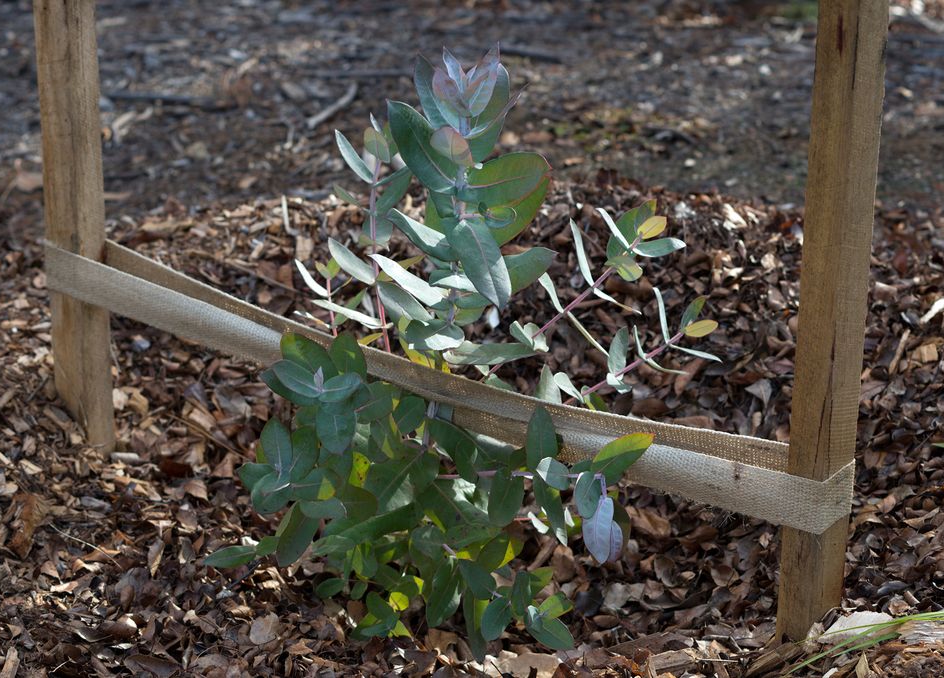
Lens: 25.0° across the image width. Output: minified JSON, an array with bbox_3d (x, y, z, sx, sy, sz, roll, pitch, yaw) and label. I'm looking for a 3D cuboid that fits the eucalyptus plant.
[{"bbox_3d":[-0.008,-0.020,1.880,0.470,0.480,0.430,0,22,0],"label":"eucalyptus plant"}]

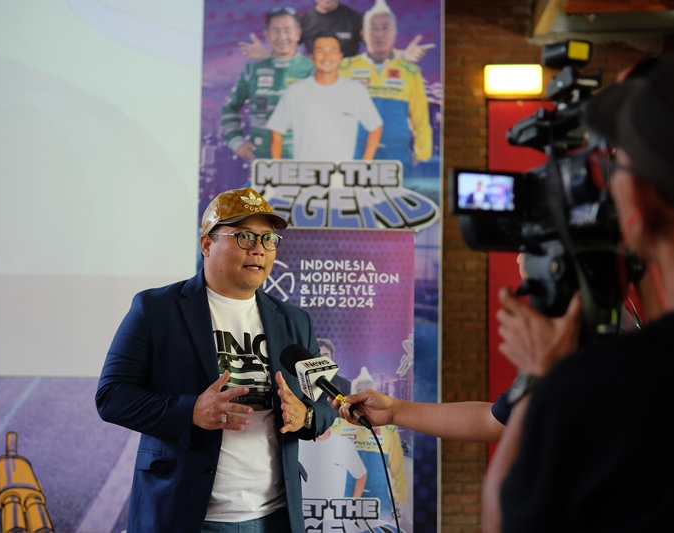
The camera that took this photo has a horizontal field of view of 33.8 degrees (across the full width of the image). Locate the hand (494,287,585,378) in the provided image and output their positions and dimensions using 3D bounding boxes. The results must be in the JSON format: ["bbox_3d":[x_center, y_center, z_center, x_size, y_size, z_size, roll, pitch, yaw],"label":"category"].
[{"bbox_3d":[0.268,0.087,1.470,0.105,0.115,0.120,2,-3,-23],"label":"hand"}]

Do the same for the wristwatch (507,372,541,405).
[{"bbox_3d":[0.249,0.161,1.450,0.048,0.043,0.060,28,-14,-24],"label":"wristwatch"}]

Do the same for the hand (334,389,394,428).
[{"bbox_3d":[0.057,0.304,2.380,0.125,0.085,0.090,0,-3,6],"label":"hand"}]

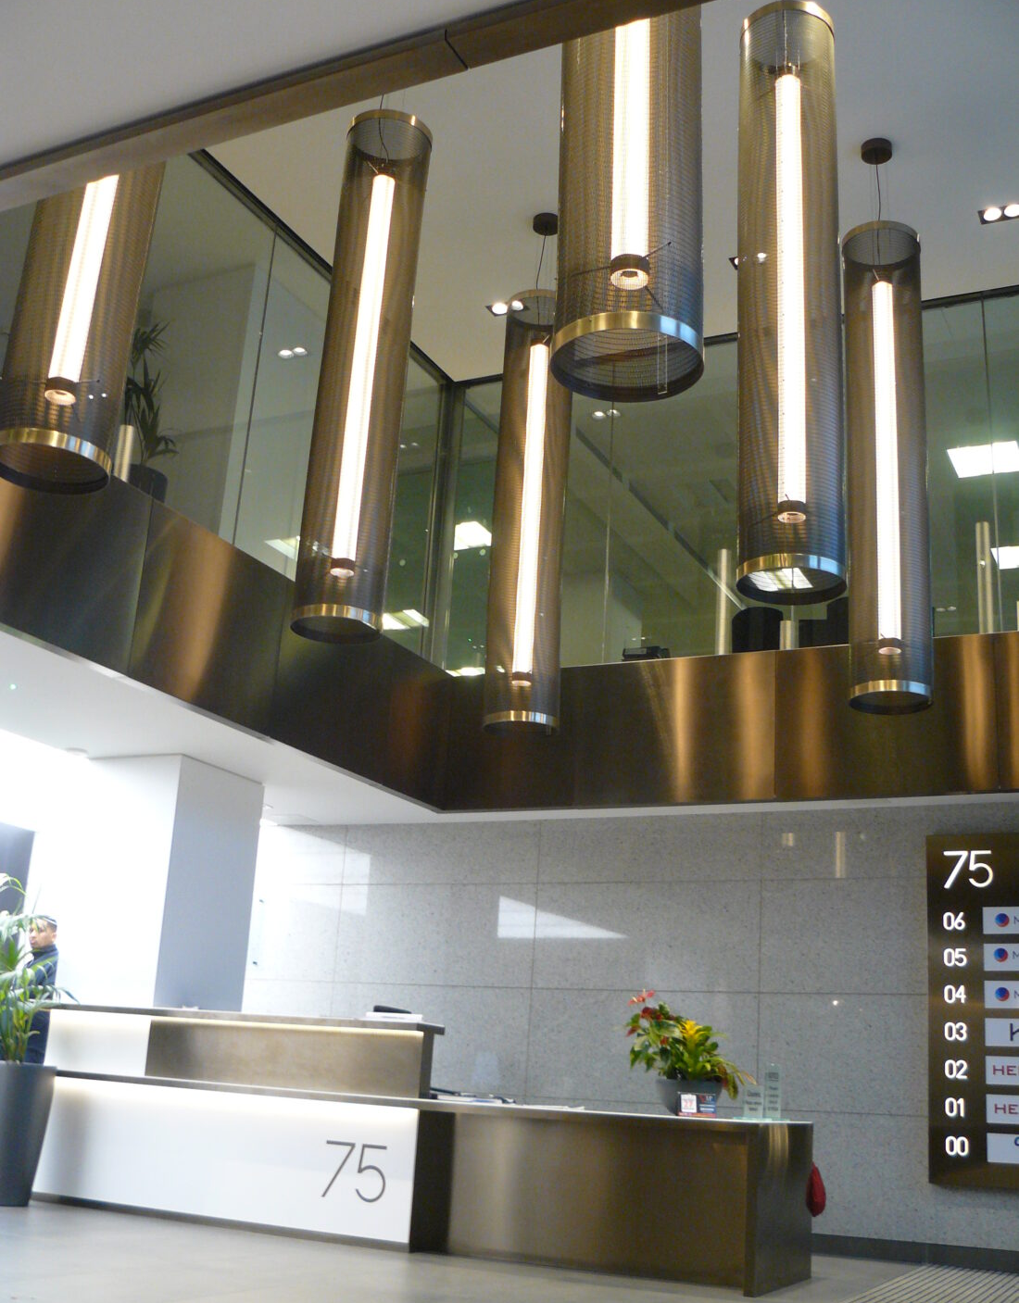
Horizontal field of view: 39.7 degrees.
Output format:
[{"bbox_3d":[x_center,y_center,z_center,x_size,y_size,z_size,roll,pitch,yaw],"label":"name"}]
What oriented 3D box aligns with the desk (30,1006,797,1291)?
[{"bbox_3d":[-0.647,2.483,7.307,4.291,1.112,0.991,-5,-20,25],"label":"desk"}]

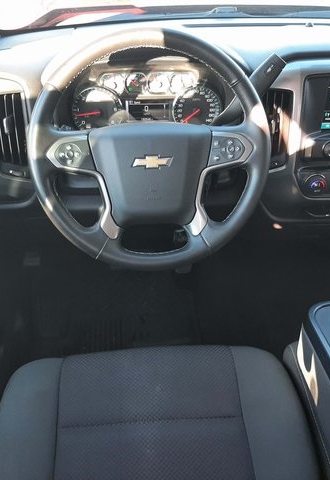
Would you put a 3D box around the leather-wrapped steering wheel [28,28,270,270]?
[{"bbox_3d":[-0.024,-0.141,0.800,0.390,0.385,0.100,-3,20,-5],"label":"leather-wrapped steering wheel"}]

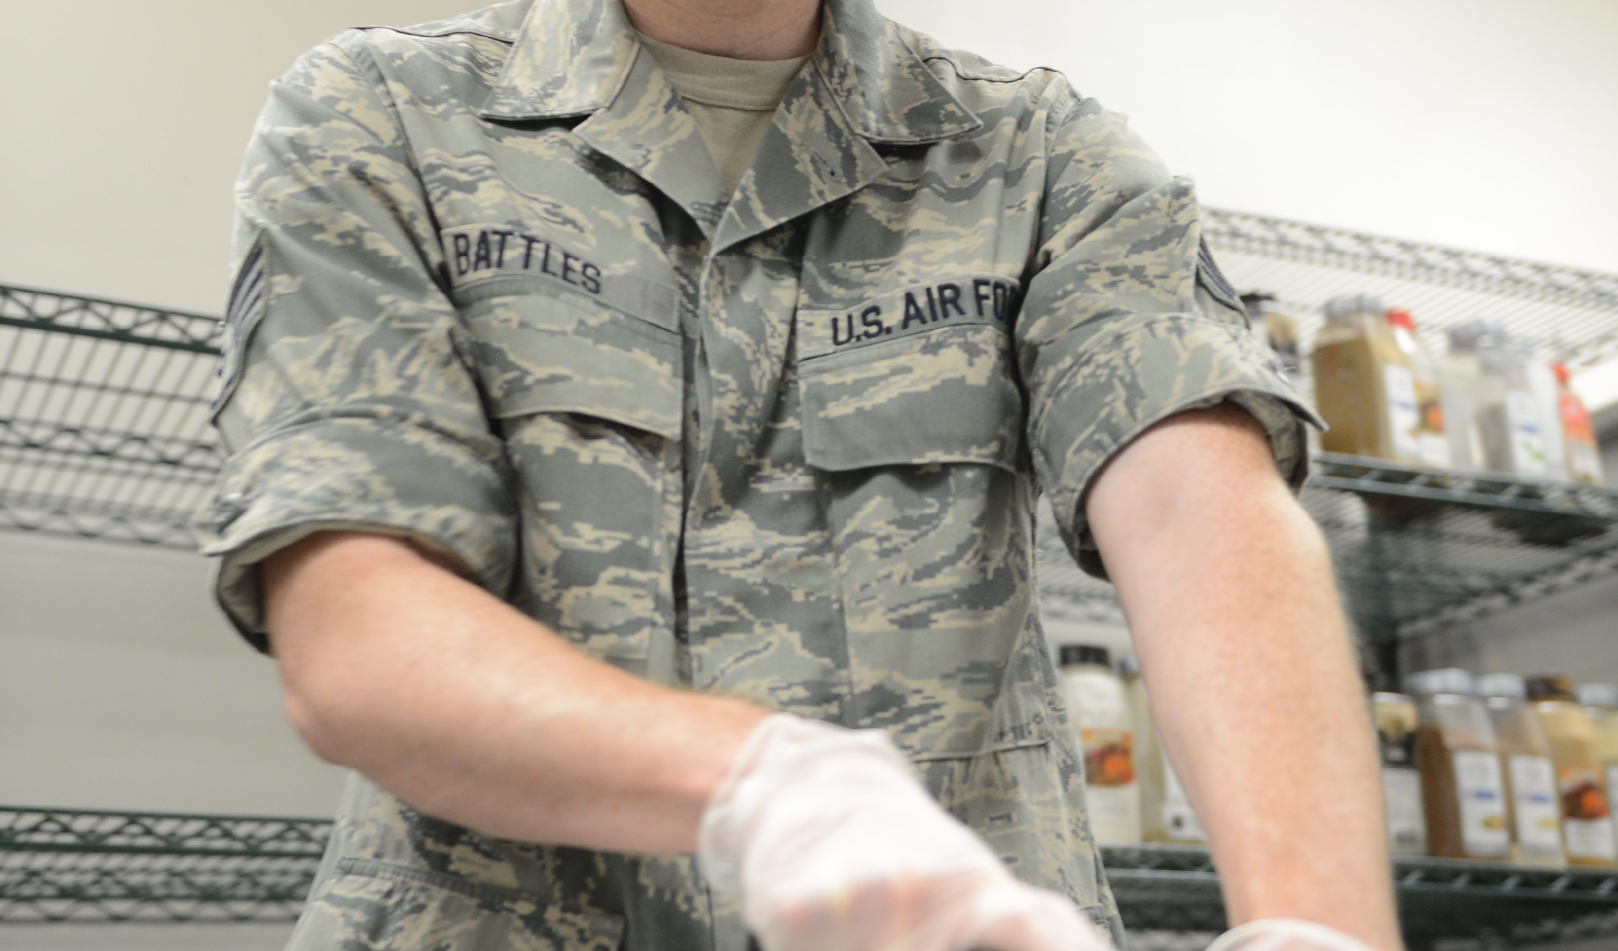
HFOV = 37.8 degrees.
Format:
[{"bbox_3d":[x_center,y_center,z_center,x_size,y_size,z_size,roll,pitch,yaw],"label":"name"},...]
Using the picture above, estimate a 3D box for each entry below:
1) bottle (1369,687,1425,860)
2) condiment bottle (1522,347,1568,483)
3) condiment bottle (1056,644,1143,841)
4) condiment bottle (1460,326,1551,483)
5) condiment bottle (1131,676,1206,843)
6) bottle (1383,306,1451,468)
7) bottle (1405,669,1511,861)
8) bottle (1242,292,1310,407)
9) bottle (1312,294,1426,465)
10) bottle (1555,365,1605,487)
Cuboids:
[{"bbox_3d":[0.547,0.286,2.295,0.062,0.192,0.075,6,-19,-25],"label":"bottle"},{"bbox_3d":[0.790,-0.053,2.609,0.062,0.193,0.062,10,-21,-34],"label":"condiment bottle"},{"bbox_3d":[0.252,0.250,2.152,0.064,0.200,0.071,6,-19,-25],"label":"condiment bottle"},{"bbox_3d":[0.745,-0.073,2.549,0.067,0.198,0.067,9,-20,-31],"label":"condiment bottle"},{"bbox_3d":[0.326,0.263,2.197,0.070,0.197,0.088,6,-19,-25],"label":"condiment bottle"},{"bbox_3d":[0.612,-0.086,2.450,0.066,0.196,0.075,6,-19,-25],"label":"bottle"},{"bbox_3d":[0.637,0.293,2.348,0.071,0.202,0.090,6,-19,-25],"label":"bottle"},{"bbox_3d":[0.465,-0.098,2.441,0.065,0.198,0.065,14,-24,-42],"label":"bottle"},{"bbox_3d":[0.586,-0.090,2.487,0.076,0.203,0.076,-17,-23,39],"label":"bottle"},{"bbox_3d":[0.839,-0.041,2.644,0.062,0.187,0.062,9,-20,-31],"label":"bottle"}]

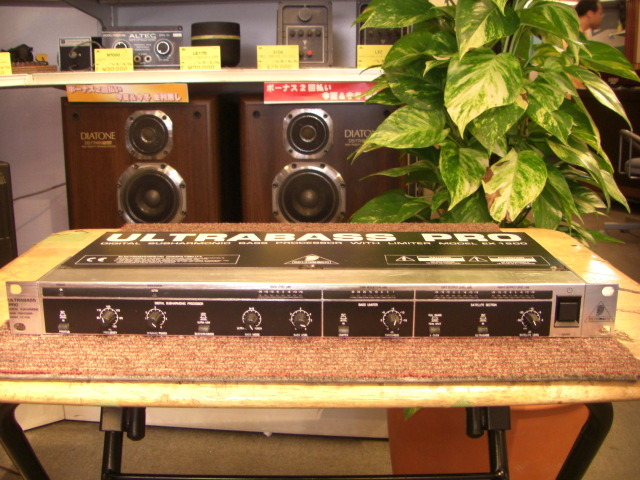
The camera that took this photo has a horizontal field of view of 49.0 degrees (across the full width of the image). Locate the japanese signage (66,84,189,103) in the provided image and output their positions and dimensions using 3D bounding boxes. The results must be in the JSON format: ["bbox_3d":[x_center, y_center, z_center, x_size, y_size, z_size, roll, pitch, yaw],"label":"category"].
[{"bbox_3d":[-0.441,-0.336,1.610,0.290,0.043,0.008,2,11,9],"label":"japanese signage"}]

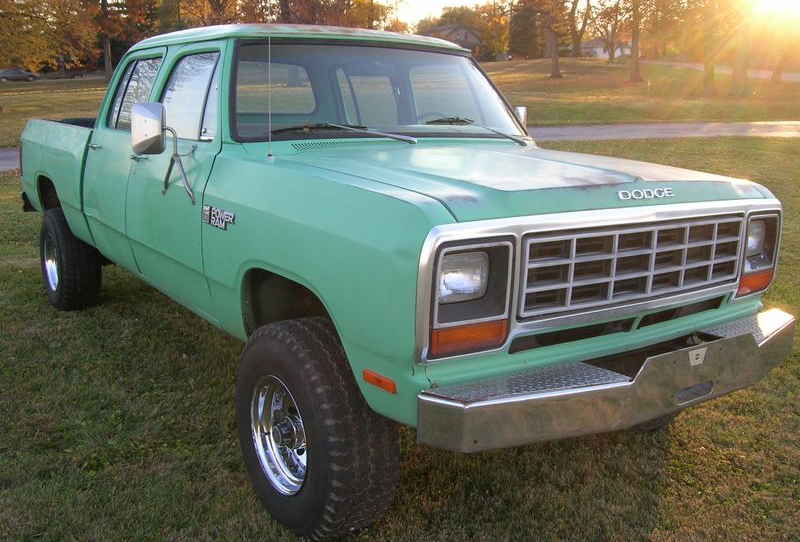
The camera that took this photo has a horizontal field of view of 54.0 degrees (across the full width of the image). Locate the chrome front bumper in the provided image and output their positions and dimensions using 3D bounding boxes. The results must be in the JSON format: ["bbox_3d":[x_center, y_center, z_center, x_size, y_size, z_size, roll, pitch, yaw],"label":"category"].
[{"bbox_3d":[0.925,0.327,2.733,1.940,0.235,0.320,-7,15,-35],"label":"chrome front bumper"}]

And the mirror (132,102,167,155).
[{"bbox_3d":[-1.113,-0.630,3.484,0.165,0.235,0.080,-1,13,-14],"label":"mirror"}]

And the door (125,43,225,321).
[{"bbox_3d":[-1.057,-0.502,3.872,0.270,1.220,1.160,-7,15,-35],"label":"door"}]

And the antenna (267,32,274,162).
[{"bbox_3d":[-0.527,-0.705,3.188,0.020,0.510,0.020,-7,15,-35],"label":"antenna"}]

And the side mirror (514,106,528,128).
[{"bbox_3d":[0.708,-0.889,4.780,0.080,0.230,0.165,11,15,36],"label":"side mirror"}]

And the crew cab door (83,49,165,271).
[{"bbox_3d":[-1.637,-0.694,4.663,0.270,1.220,1.070,-7,15,-35],"label":"crew cab door"}]

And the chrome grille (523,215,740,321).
[{"bbox_3d":[0.846,-0.040,2.782,1.190,0.290,0.080,-7,15,-35],"label":"chrome grille"}]

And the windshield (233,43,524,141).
[{"bbox_3d":[-0.067,-0.884,3.936,1.680,0.570,0.140,-7,-25,-35],"label":"windshield"}]

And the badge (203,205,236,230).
[{"bbox_3d":[-0.760,-0.221,3.279,0.015,0.100,0.330,-7,15,-35],"label":"badge"}]

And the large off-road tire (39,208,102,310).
[{"bbox_3d":[-2.566,-0.095,6.117,0.320,0.835,0.835,-7,15,-35],"label":"large off-road tire"}]

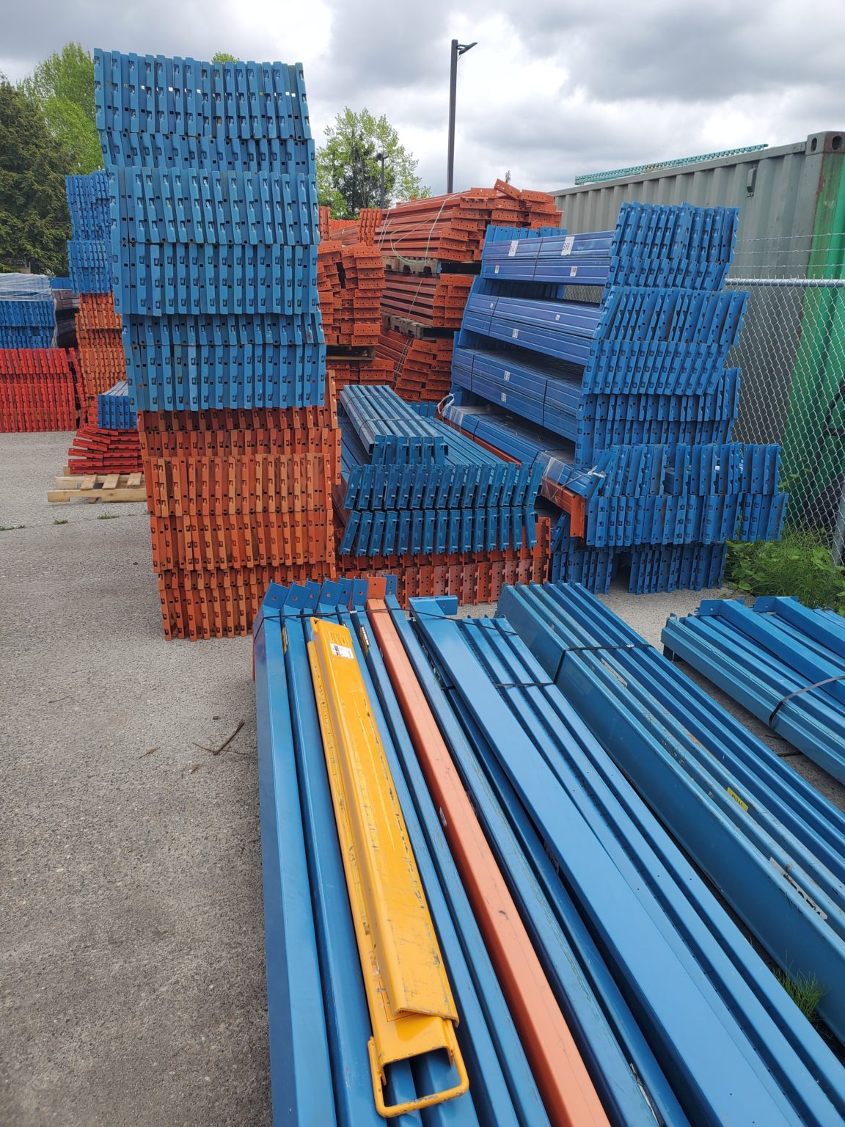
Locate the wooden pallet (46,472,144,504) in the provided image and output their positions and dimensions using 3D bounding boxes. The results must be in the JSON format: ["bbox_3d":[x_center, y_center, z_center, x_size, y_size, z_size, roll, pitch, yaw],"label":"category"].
[{"bbox_3d":[-2.375,-0.702,7.033,1.220,0.125,0.940,-3,20,-13],"label":"wooden pallet"}]

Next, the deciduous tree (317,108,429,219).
[{"bbox_3d":[-3.911,-23.615,55.880,8.425,11.536,8.425,1,19,0],"label":"deciduous tree"}]

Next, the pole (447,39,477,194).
[{"bbox_3d":[0.862,-8.189,19.204,0.620,6.478,0.350,6,19,12],"label":"pole"}]

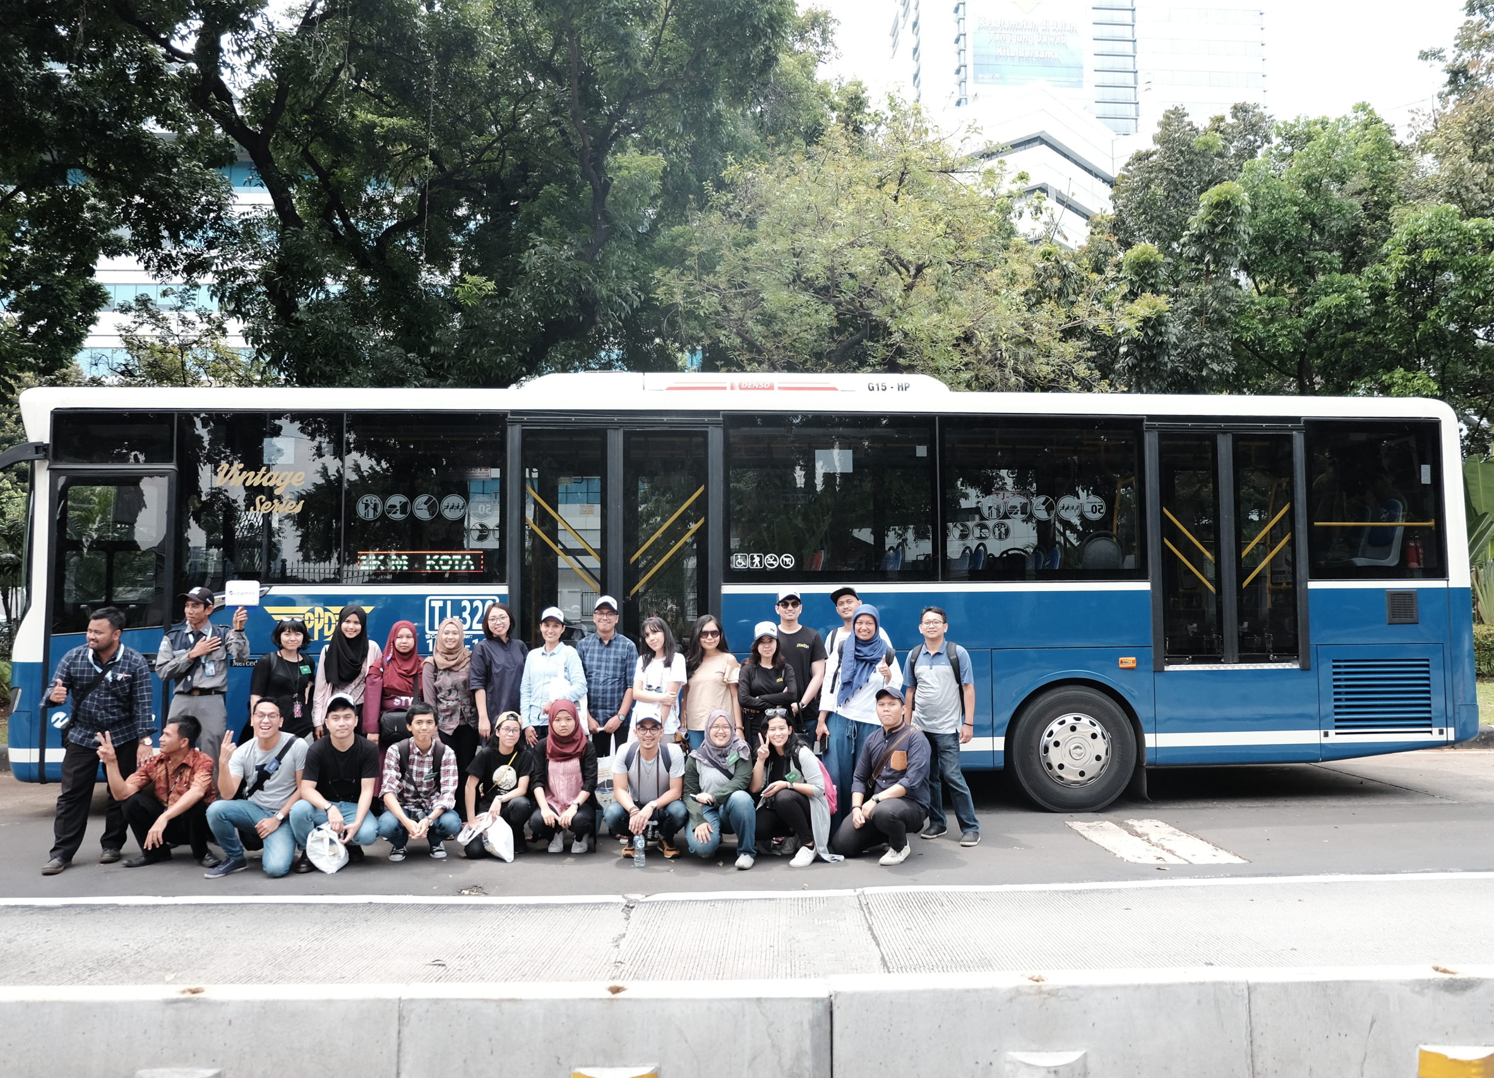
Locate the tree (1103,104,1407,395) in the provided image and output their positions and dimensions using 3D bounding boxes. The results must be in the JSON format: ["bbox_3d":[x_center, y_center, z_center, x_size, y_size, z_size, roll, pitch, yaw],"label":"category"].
[{"bbox_3d":[9.908,-2.787,20.712,6.200,11.451,6.000,0,-4,-5],"label":"tree"}]

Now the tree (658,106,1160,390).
[{"bbox_3d":[2.863,-2.391,18.686,8.600,10.492,8.000,0,-4,-5],"label":"tree"}]

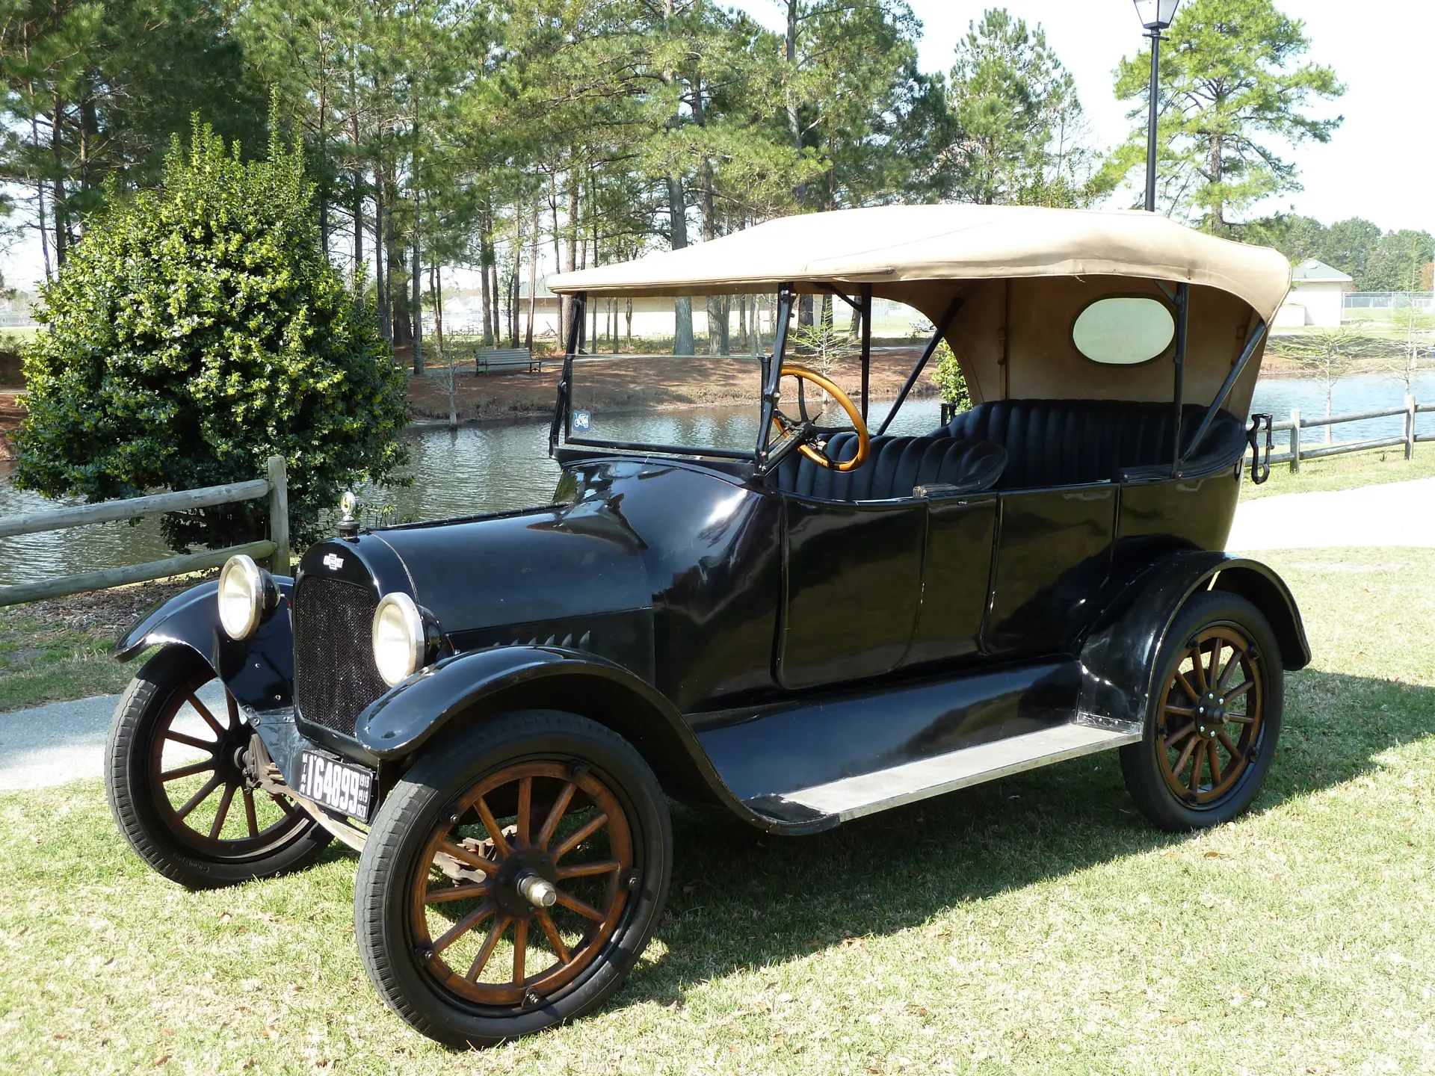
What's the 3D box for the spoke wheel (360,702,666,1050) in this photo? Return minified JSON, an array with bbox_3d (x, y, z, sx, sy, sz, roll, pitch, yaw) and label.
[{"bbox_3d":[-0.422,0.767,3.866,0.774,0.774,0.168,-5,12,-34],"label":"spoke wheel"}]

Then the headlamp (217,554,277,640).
[{"bbox_3d":[-1.208,0.154,4.617,0.140,0.218,0.218,-6,9,-39],"label":"headlamp"}]

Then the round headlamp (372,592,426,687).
[{"bbox_3d":[-0.691,0.237,4.044,0.140,0.218,0.218,-6,9,-39],"label":"round headlamp"}]

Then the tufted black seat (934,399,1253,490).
[{"bbox_3d":[1.138,-0.139,6.031,0.673,0.673,1.228,-6,9,-39],"label":"tufted black seat"}]

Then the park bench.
[{"bbox_3d":[-6.278,-5.257,52.000,1.850,0.820,0.630,-6,9,-35],"label":"park bench"}]

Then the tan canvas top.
[{"bbox_3d":[0.685,-0.880,5.561,2.237,0.406,1.257,-6,9,-39],"label":"tan canvas top"}]

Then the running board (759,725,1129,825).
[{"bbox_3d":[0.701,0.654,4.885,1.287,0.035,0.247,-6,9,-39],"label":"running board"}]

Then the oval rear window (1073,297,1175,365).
[{"bbox_3d":[1.441,-0.740,6.209,0.025,0.253,0.451,15,-4,-40],"label":"oval rear window"}]

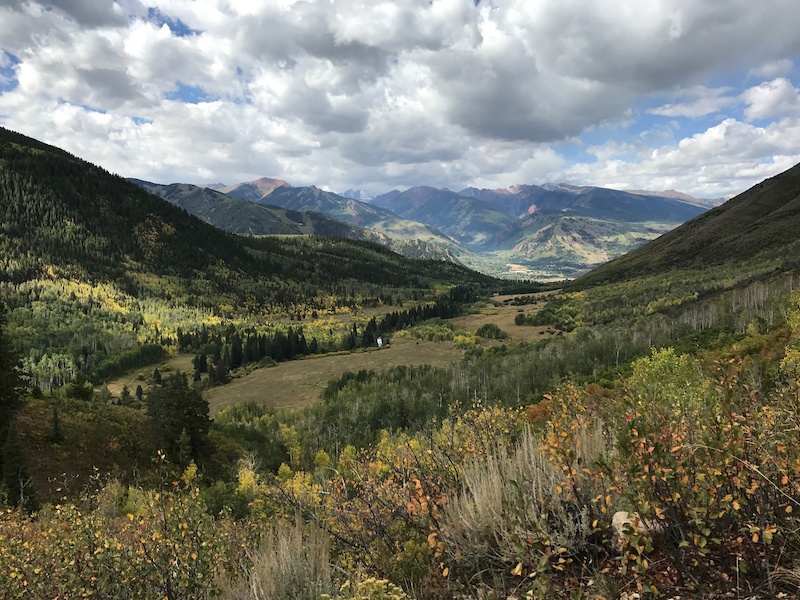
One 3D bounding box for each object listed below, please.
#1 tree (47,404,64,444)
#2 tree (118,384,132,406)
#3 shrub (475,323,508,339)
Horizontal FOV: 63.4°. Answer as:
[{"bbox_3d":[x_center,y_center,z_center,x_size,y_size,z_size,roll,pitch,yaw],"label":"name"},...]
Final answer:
[{"bbox_3d":[-55.859,20.202,105.000,2.840,6.490,2.840,0,5,0],"label":"tree"},{"bbox_3d":[-84.840,29.439,200.000,4.020,6.340,4.020,0,5,0],"label":"tree"},{"bbox_3d":[50.904,16.968,360.000,18.920,8.900,15.000,0,5,0],"label":"shrub"}]

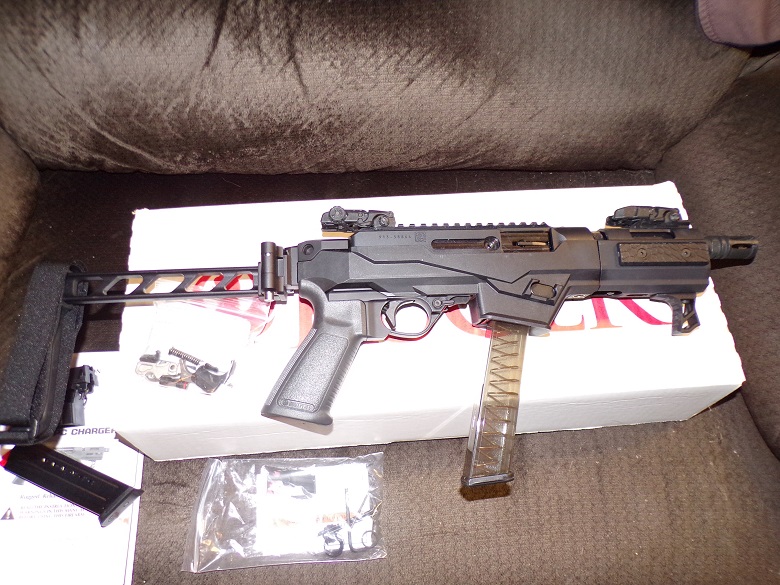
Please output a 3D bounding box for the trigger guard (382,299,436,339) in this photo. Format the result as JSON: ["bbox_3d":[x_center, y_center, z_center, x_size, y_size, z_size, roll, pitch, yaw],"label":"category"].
[{"bbox_3d":[0.016,0.021,0.456,0.048,0.014,0.037,-4,64,-4],"label":"trigger guard"}]

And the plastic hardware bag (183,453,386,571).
[{"bbox_3d":[-0.093,0.203,0.506,0.177,0.017,0.097,-2,64,-3],"label":"plastic hardware bag"}]

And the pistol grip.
[{"bbox_3d":[-0.058,0.045,0.441,0.074,0.036,0.120,3,64,0],"label":"pistol grip"}]

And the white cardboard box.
[{"bbox_3d":[0.032,0.024,0.547,0.540,0.107,0.216,-4,64,-4],"label":"white cardboard box"}]

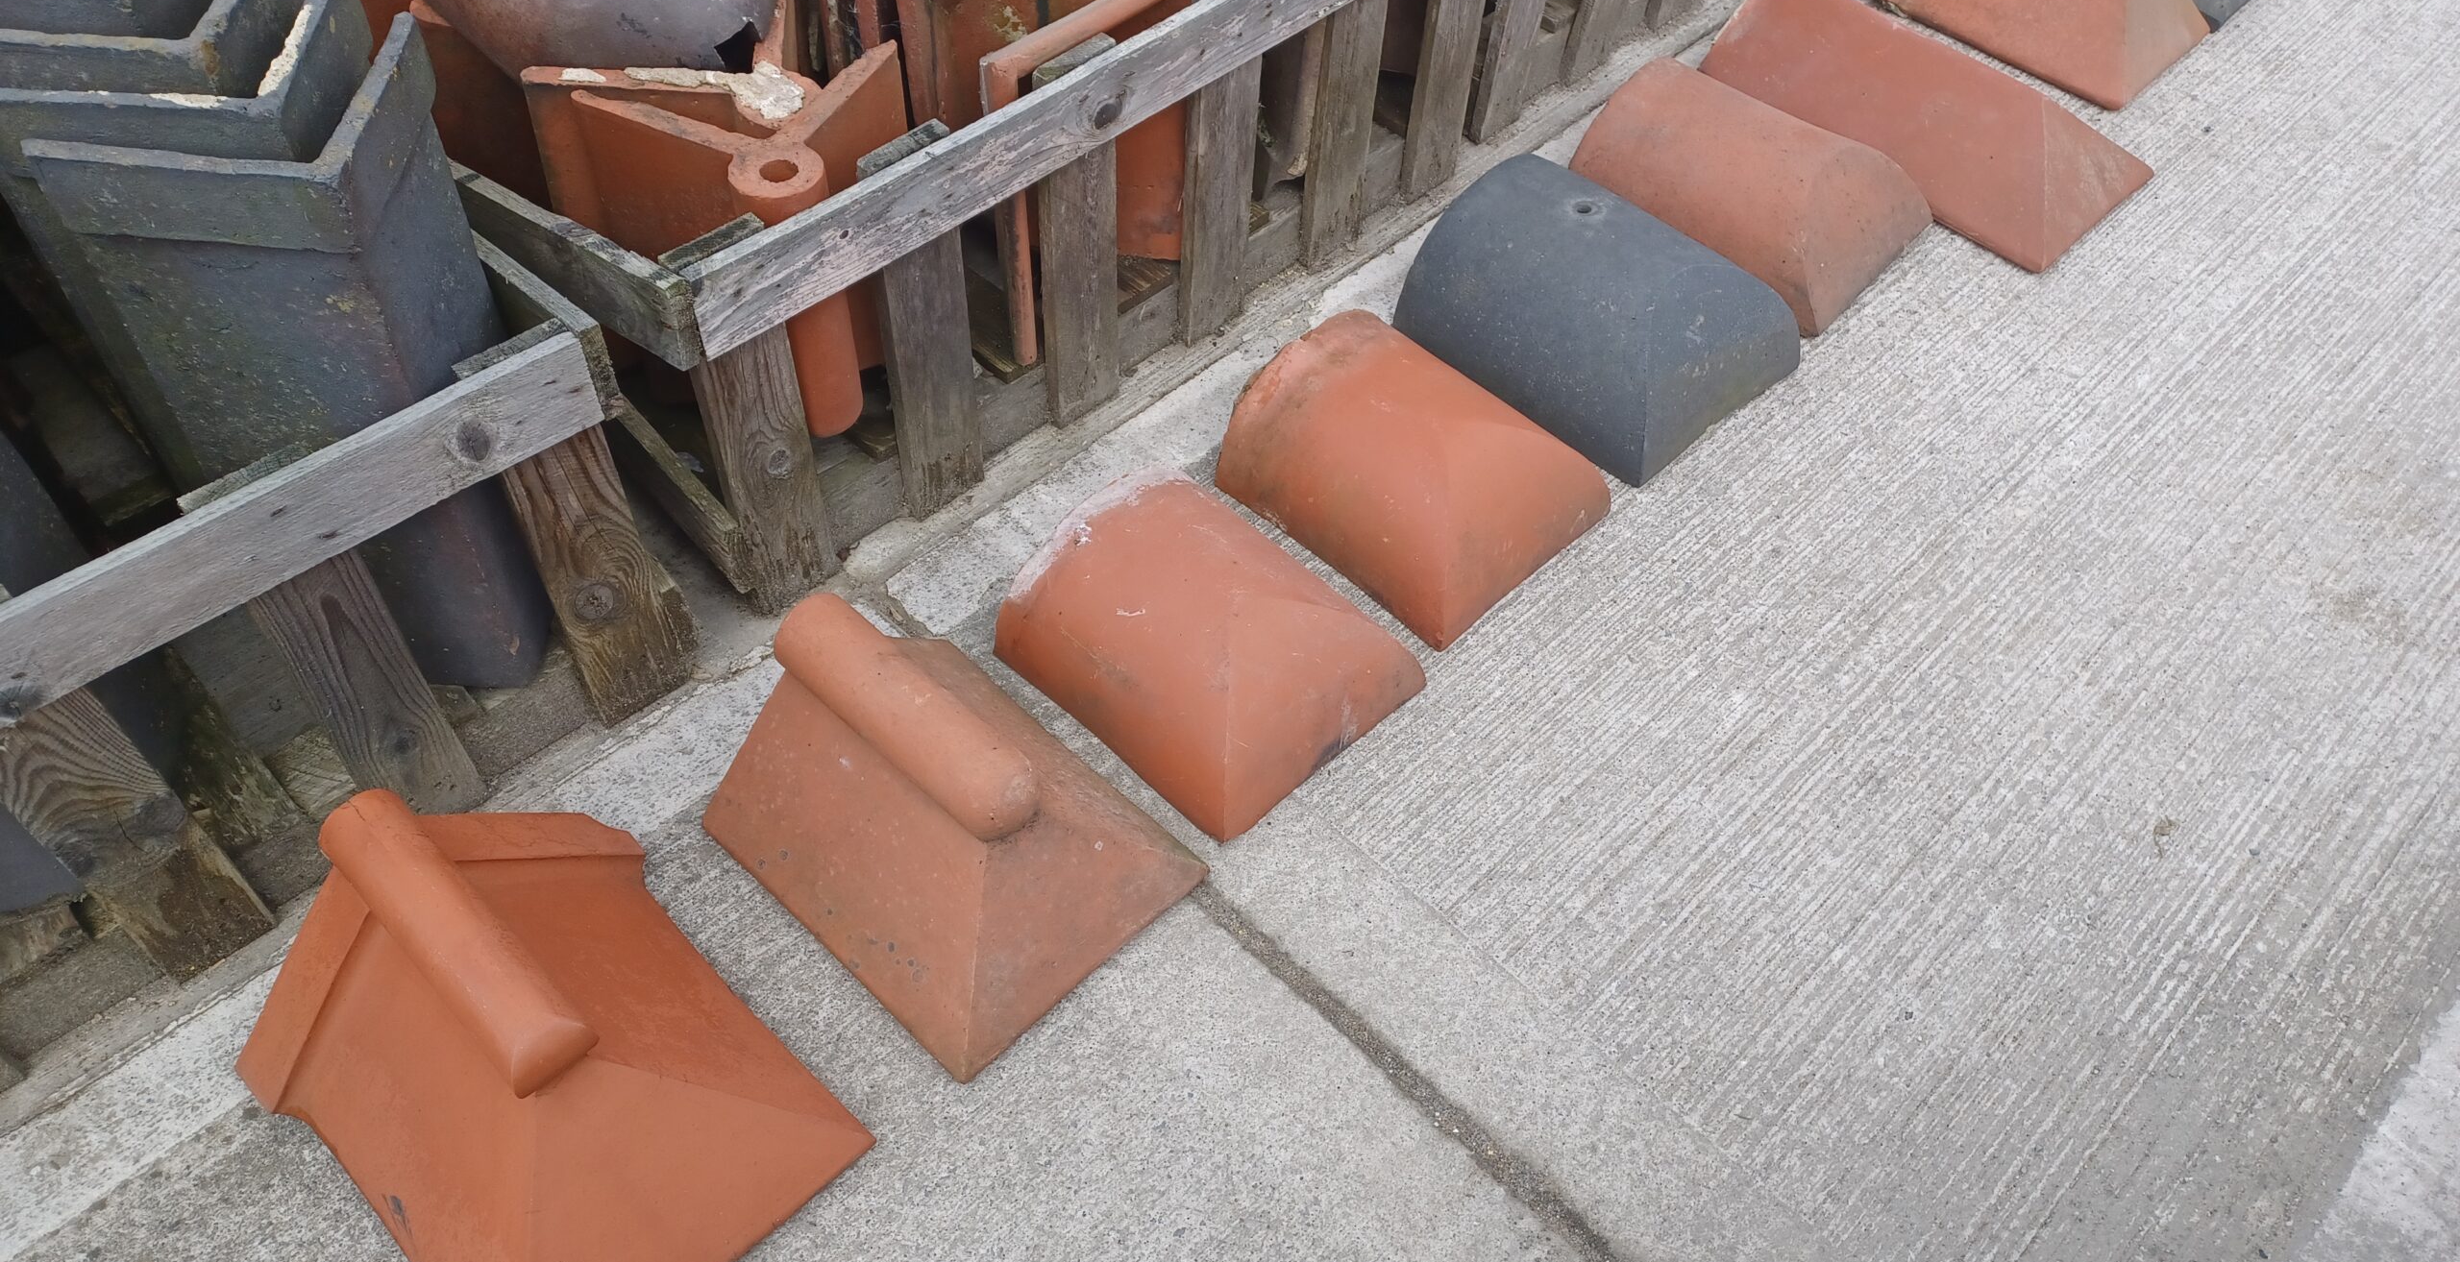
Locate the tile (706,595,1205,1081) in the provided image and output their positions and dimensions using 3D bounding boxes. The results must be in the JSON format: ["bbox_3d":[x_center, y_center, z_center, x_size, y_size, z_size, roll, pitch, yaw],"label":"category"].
[{"bbox_3d":[-0.208,0.116,1.314,0.310,0.155,0.248,37,56,25],"label":"tile"}]

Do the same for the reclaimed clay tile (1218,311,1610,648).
[{"bbox_3d":[0.175,-0.166,1.607,0.278,0.123,0.251,38,57,26],"label":"reclaimed clay tile"}]

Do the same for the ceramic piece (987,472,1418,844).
[{"bbox_3d":[-0.011,-0.009,1.462,0.273,0.116,0.247,38,57,26],"label":"ceramic piece"}]

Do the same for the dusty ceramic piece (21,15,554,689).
[{"bbox_3d":[-0.607,-0.158,1.268,0.244,0.460,0.163,-34,57,-32],"label":"dusty ceramic piece"}]

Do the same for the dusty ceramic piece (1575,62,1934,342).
[{"bbox_3d":[0.580,-0.507,1.945,0.329,0.104,0.250,36,56,25],"label":"dusty ceramic piece"}]

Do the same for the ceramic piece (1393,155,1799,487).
[{"bbox_3d":[0.377,-0.336,1.762,0.274,0.134,0.319,-35,59,-29],"label":"ceramic piece"}]

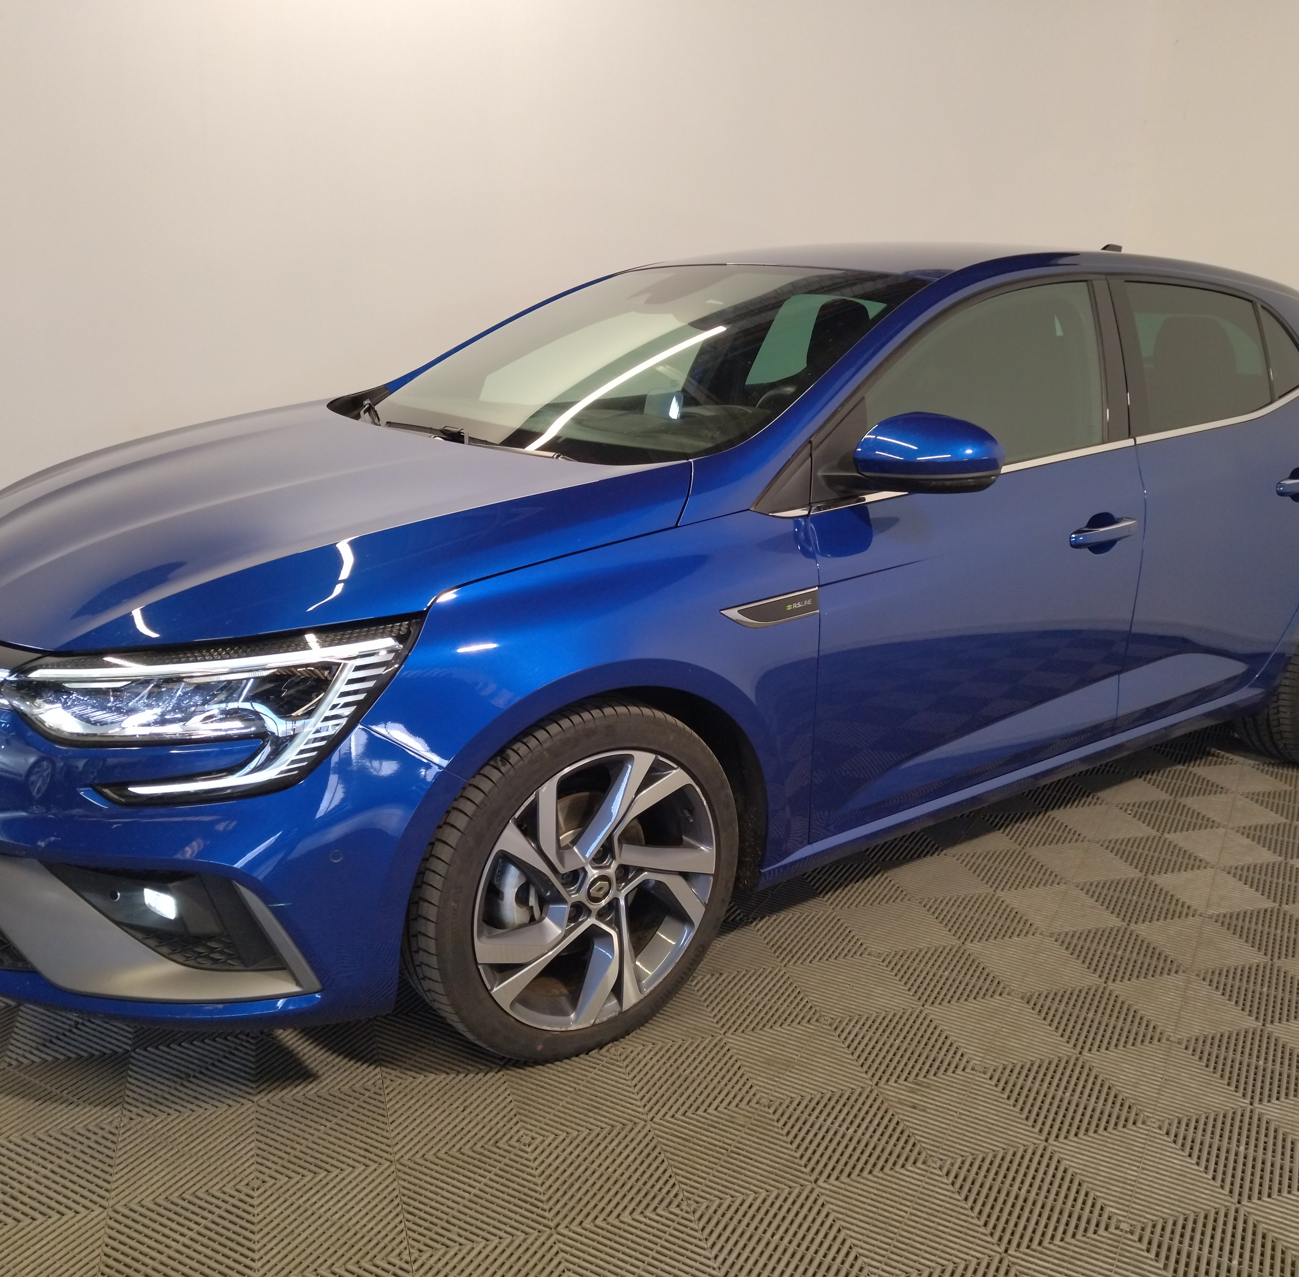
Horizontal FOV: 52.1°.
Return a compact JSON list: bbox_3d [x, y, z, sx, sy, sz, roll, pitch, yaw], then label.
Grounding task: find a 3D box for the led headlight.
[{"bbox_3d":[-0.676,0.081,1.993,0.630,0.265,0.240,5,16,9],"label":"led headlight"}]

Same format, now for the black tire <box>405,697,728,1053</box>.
[{"bbox_3d":[-0.147,0.392,2.303,0.635,0.635,0.230,-9,19,-36],"label":"black tire"}]

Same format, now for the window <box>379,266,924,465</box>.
[{"bbox_3d":[-0.035,-0.677,3.109,0.980,0.120,1.380,-36,34,-25],"label":"window"}]

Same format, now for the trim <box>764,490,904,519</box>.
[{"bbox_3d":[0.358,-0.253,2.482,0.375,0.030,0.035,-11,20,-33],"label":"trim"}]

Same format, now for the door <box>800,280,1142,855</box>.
[{"bbox_3d":[0.679,-0.224,2.859,1.170,1.100,0.350,-9,20,-37],"label":"door"}]

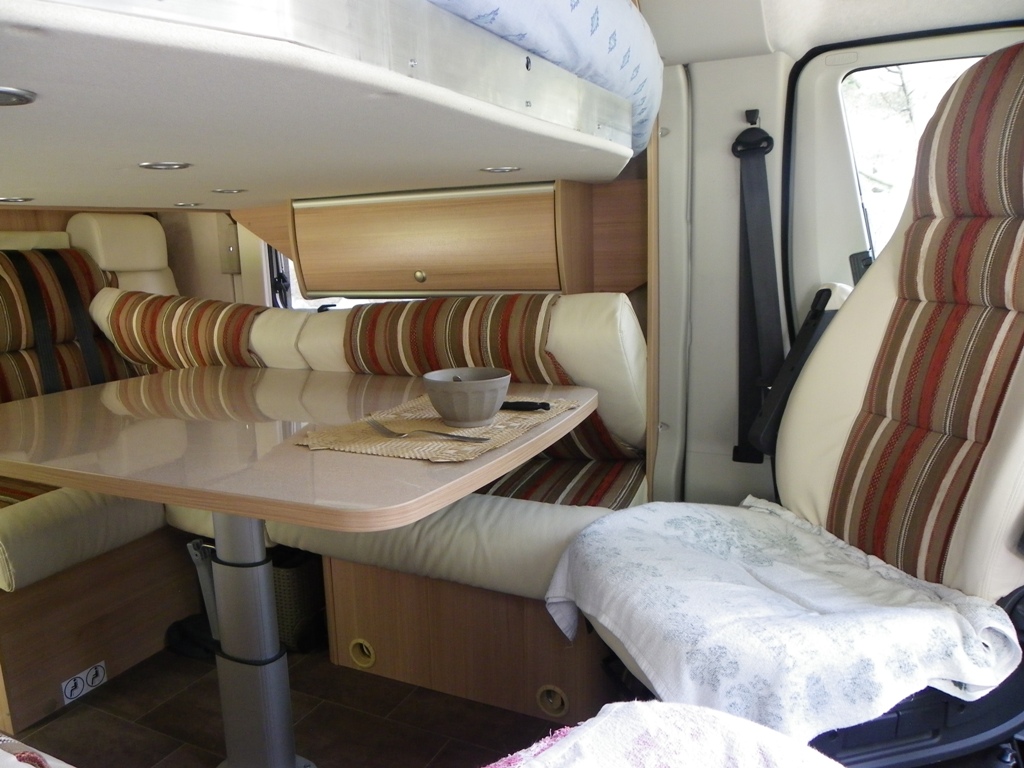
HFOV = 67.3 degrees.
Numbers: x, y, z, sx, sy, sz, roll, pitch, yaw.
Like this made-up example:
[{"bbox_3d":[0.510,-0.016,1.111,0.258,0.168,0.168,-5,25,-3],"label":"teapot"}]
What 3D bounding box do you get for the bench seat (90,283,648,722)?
[{"bbox_3d":[-0.404,0.216,2.049,1.580,0.915,0.500,3,10,24],"label":"bench seat"}]

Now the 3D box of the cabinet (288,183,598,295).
[{"bbox_3d":[-0.180,-0.366,2.003,0.725,0.265,0.275,3,10,24],"label":"cabinet"}]

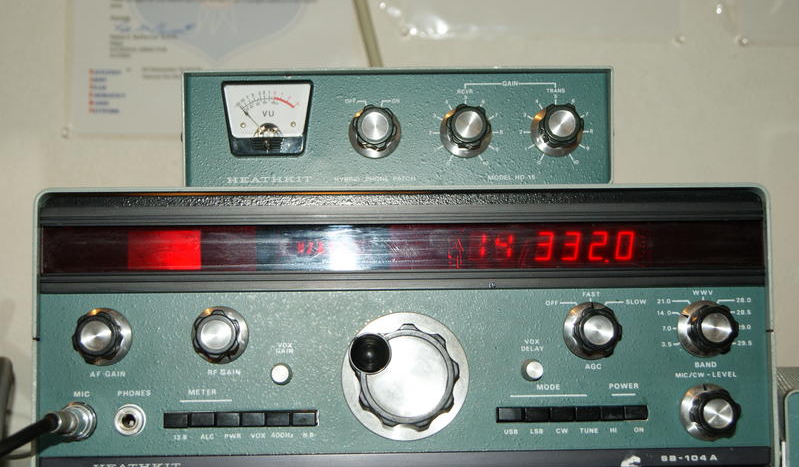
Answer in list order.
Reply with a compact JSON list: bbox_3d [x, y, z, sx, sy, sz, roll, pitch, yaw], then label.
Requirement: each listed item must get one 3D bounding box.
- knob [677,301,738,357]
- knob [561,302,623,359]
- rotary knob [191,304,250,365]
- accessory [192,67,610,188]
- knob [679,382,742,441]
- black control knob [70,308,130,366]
[{"bbox_3d":[0.156,0.048,0.744,0.029,0.029,0.021,-1,-6,-2],"label":"knob"},{"bbox_3d":[0.098,0.048,0.741,0.029,0.029,0.021,-1,-6,-2],"label":"knob"},{"bbox_3d":[-0.089,0.050,0.734,0.029,0.029,0.021,-1,-6,-2],"label":"rotary knob"},{"bbox_3d":[-0.002,-0.049,0.860,0.234,0.070,0.125,-1,-6,-2],"label":"accessory"},{"bbox_3d":[0.157,0.089,0.739,0.029,0.029,0.021,-1,-6,-2],"label":"knob"},{"bbox_3d":[-0.147,0.051,0.731,0.029,0.029,0.021,-1,-6,-2],"label":"black control knob"}]

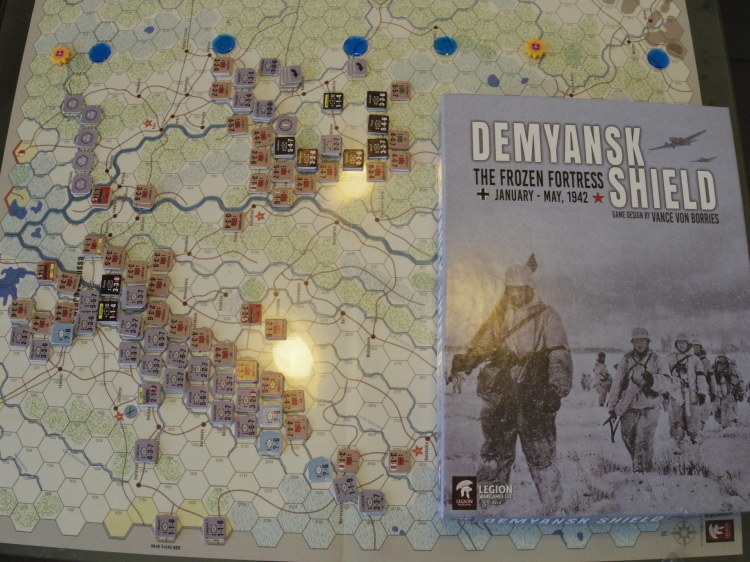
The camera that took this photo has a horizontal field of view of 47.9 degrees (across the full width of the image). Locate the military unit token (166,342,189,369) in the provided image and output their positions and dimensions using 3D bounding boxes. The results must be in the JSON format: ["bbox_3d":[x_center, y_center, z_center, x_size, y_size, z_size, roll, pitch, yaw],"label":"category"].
[{"bbox_3d":[-0.138,0.051,0.591,0.015,0.003,0.015,1,73,1],"label":"military unit token"}]

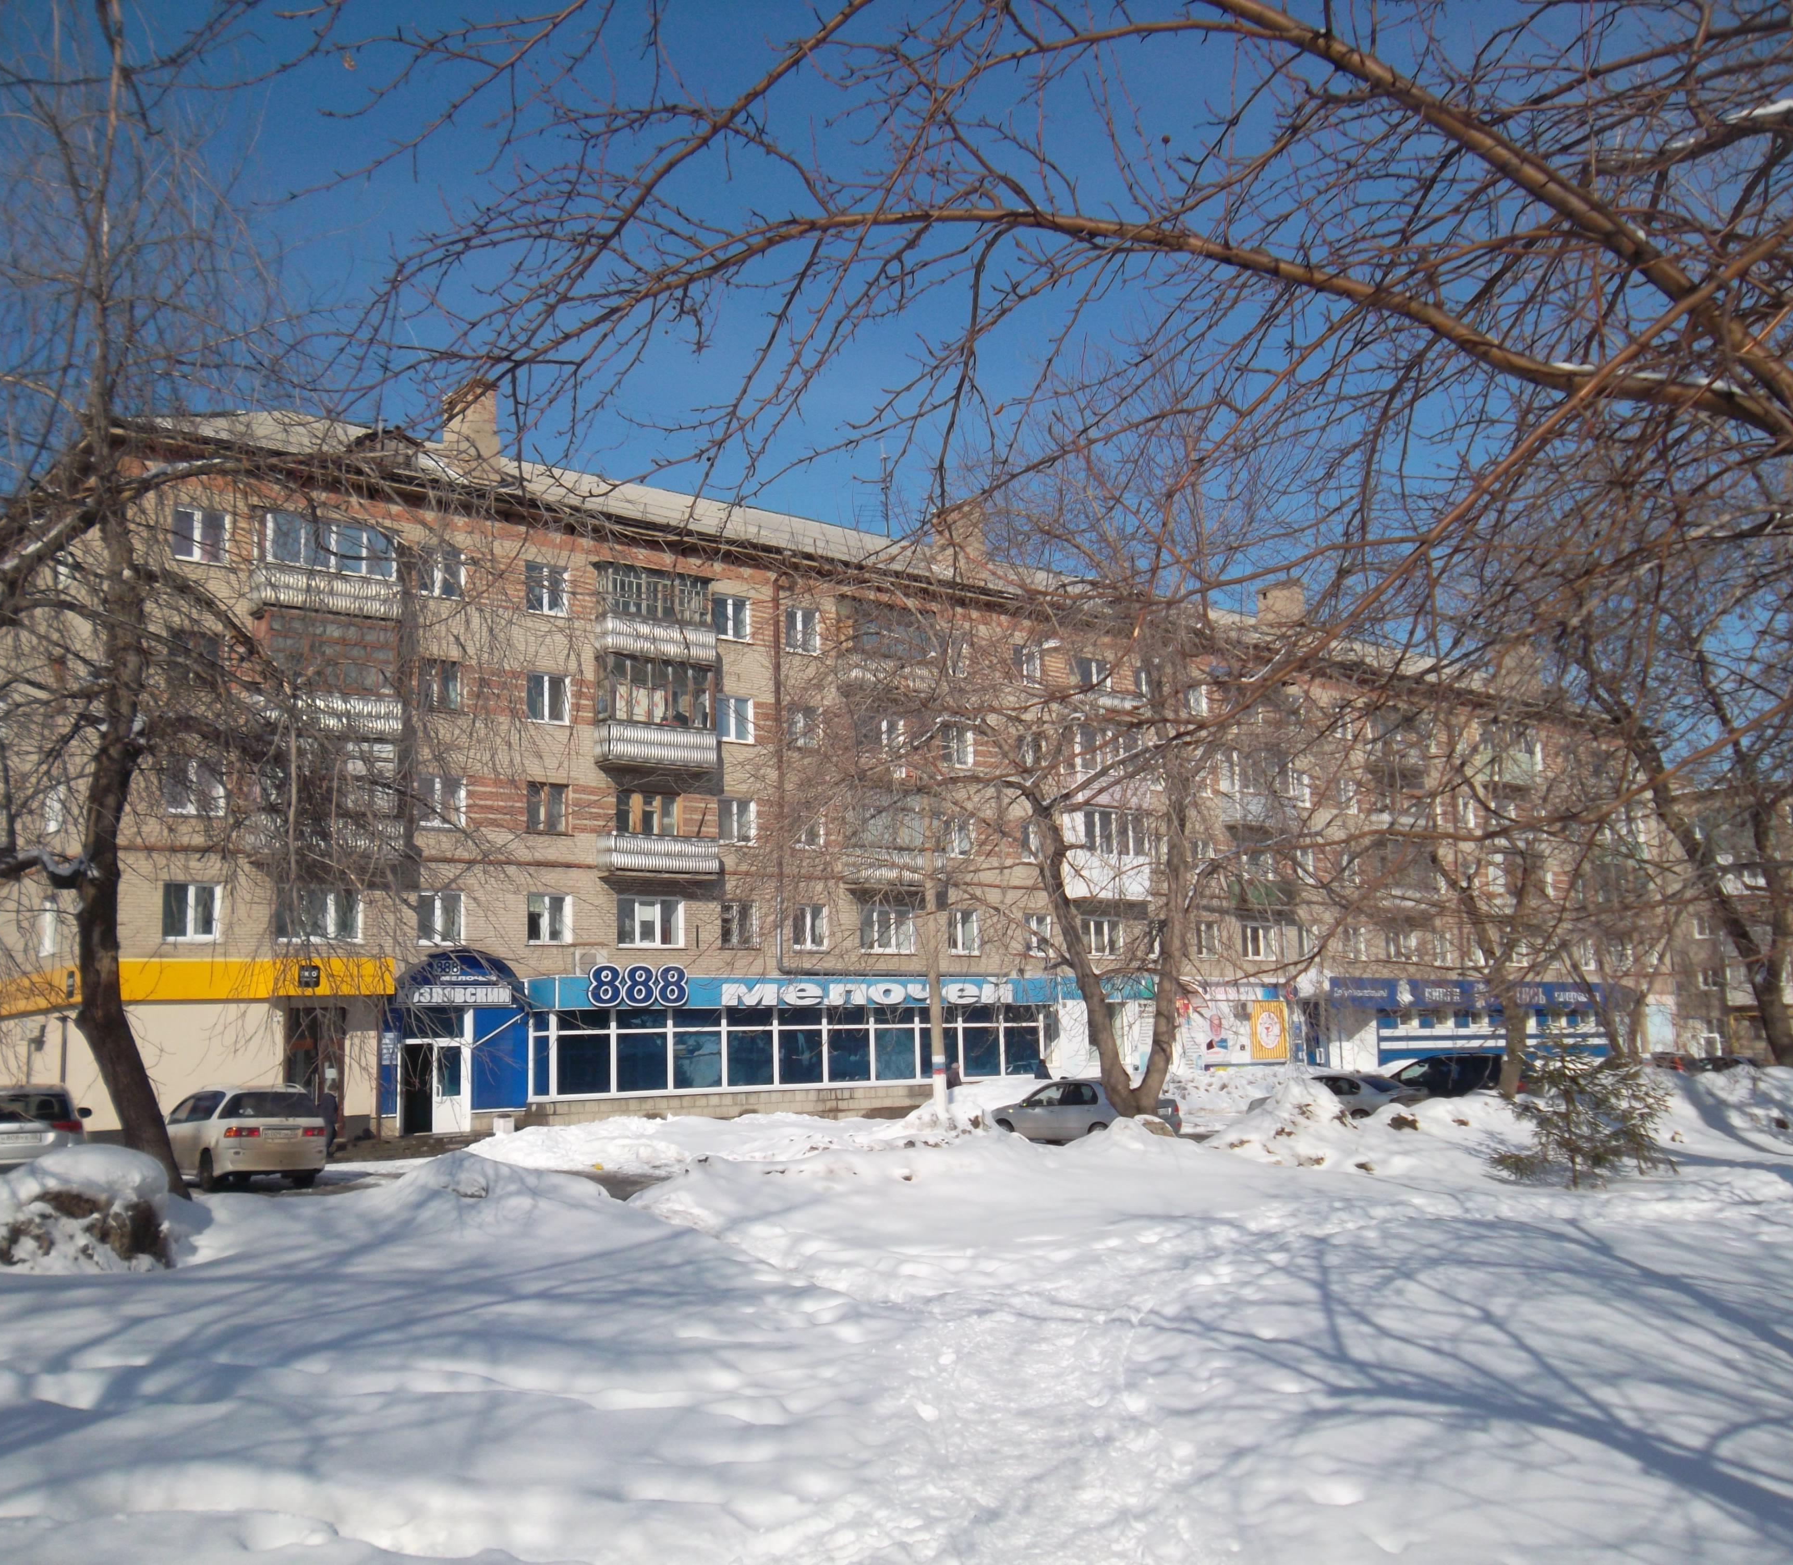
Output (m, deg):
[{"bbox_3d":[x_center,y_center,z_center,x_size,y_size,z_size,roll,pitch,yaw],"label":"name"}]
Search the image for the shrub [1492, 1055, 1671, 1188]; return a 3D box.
[{"bbox_3d":[6.865,3.388,16.300,1.800,1.380,1.750,6,-12,-38],"label":"shrub"}]

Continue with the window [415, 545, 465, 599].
[{"bbox_3d":[-11.103,-5.026,39.653,1.177,1.161,0.150,6,-12,-37],"label":"window"}]

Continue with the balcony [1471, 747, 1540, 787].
[{"bbox_3d":[24.789,-0.428,66.399,3.100,1.300,0.900,6,-12,-37],"label":"balcony"}]

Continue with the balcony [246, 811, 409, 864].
[{"bbox_3d":[-12.712,1.267,36.289,3.220,0.970,0.820,6,-12,-38],"label":"balcony"}]

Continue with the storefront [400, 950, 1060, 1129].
[{"bbox_3d":[-3.295,6.619,42.321,20.500,4.000,1.600,6,-12,-38],"label":"storefront"}]

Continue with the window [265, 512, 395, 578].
[{"bbox_3d":[-12.833,-5.314,36.995,2.980,1.170,0.140,6,-12,-38],"label":"window"}]

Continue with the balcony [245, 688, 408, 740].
[{"bbox_3d":[-12.833,-1.527,36.721,3.180,0.970,0.820,6,-12,-38],"label":"balcony"}]

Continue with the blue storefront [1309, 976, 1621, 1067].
[{"bbox_3d":[21.081,8.924,59.413,17.400,3.500,1.600,5,-13,-37],"label":"blue storefront"}]

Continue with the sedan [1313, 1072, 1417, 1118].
[{"bbox_3d":[10.479,7.737,39.039,1.700,1.440,4.420,7,-13,-41],"label":"sedan"}]

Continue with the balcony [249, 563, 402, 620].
[{"bbox_3d":[-12.970,-4.220,37.120,3.190,0.960,0.820,6,-12,-38],"label":"balcony"}]

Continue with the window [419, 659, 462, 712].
[{"bbox_3d":[-10.669,-2.272,38.156,1.090,1.240,0.160,5,-13,-37],"label":"window"}]

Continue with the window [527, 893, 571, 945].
[{"bbox_3d":[-8.550,3.380,39.976,1.178,1.231,0.150,6,-12,-37],"label":"window"}]

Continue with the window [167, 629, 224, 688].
[{"bbox_3d":[-14.989,-2.676,34.883,1.140,1.260,0.160,5,-13,-37],"label":"window"}]

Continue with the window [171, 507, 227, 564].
[{"bbox_3d":[-15.119,-5.375,35.363,1.160,1.250,0.160,5,-13,-37],"label":"window"}]

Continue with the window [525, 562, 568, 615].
[{"bbox_3d":[-8.874,-4.857,41.223,1.180,1.320,0.160,6,-12,-38],"label":"window"}]

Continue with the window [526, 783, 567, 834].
[{"bbox_3d":[-8.685,0.663,40.330,1.150,1.270,0.160,6,-12,-38],"label":"window"}]

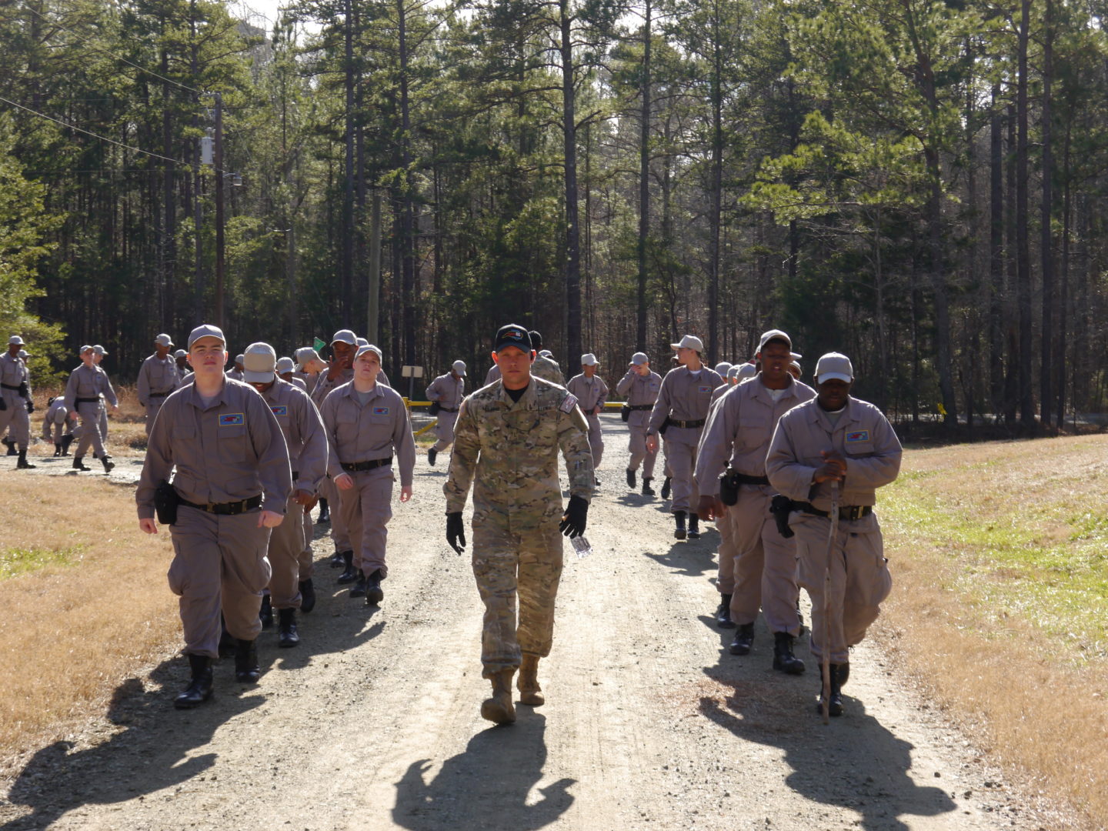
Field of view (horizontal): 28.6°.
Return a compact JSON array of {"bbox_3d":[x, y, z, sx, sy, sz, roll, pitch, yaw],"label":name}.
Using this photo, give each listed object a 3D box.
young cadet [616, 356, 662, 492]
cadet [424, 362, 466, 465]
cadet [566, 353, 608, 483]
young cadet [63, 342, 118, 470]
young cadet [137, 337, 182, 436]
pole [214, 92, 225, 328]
[{"bbox_3d":[1.038,0.095,26.500,0.580,1.739,0.580,0,1,3],"label":"young cadet"},{"bbox_3d":[-1.512,0.006,31.300,0.550,1.593,0.720,-1,2,-42],"label":"cadet"},{"bbox_3d":[0.433,0.045,28.300,0.560,1.700,0.600,0,1,-18],"label":"cadet"},{"bbox_3d":[-6.377,-0.089,30.000,0.750,1.766,0.580,1,2,42],"label":"young cadet"},{"bbox_3d":[-4.964,-0.125,27.400,0.600,1.809,0.450,-1,1,-27],"label":"young cadet"},{"bbox_3d":[-10.272,-5.006,67.000,0.240,9.894,0.240,0,1,0],"label":"pole"}]

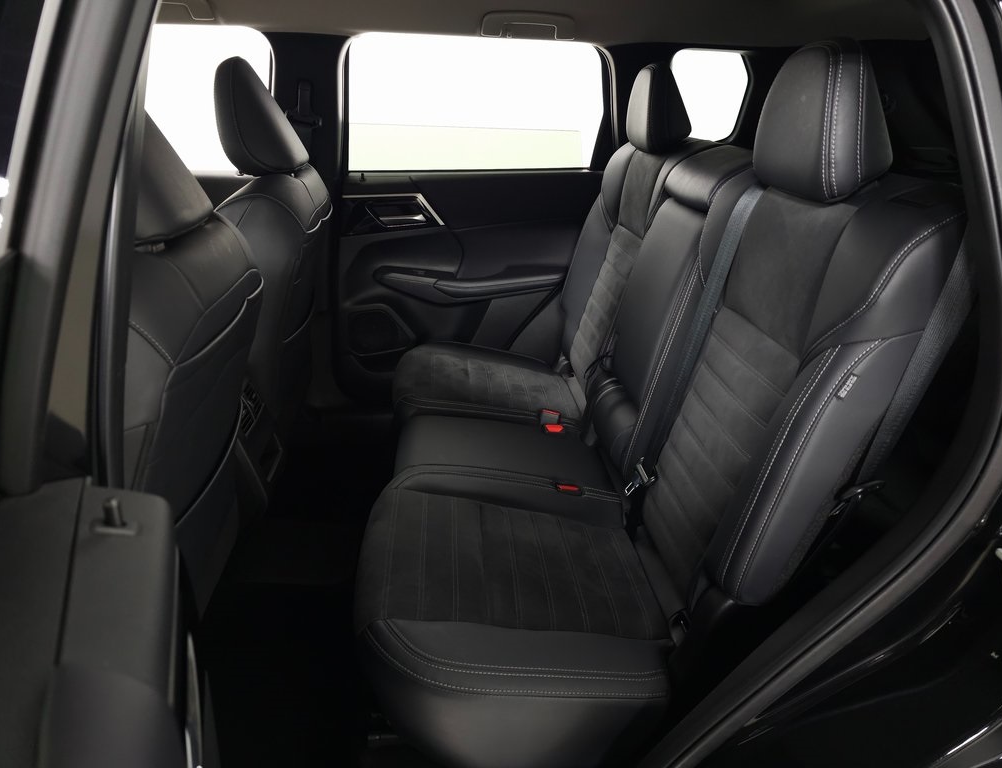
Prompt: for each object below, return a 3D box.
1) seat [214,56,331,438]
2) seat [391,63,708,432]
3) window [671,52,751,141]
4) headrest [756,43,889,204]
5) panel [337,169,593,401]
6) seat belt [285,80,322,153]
[{"bbox_3d":[-0.833,-0.217,1.666,0.820,1.060,0.520,-2,23,-4],"label":"seat"},{"bbox_3d":[0.078,-0.263,1.748,0.740,1.000,0.500,-2,23,-4],"label":"seat"},{"bbox_3d":[0.580,-0.813,1.918,0.250,0.250,0.030,-2,35,-4],"label":"window"},{"bbox_3d":[0.434,-0.348,0.898,0.125,0.190,0.240,-2,23,-4],"label":"headrest"},{"bbox_3d":[-0.111,-0.292,2.046,0.830,0.660,0.120,-2,23,-4],"label":"panel"},{"bbox_3d":[-0.508,-0.685,1.757,0.090,0.190,0.060,-2,23,-4],"label":"seat belt"}]

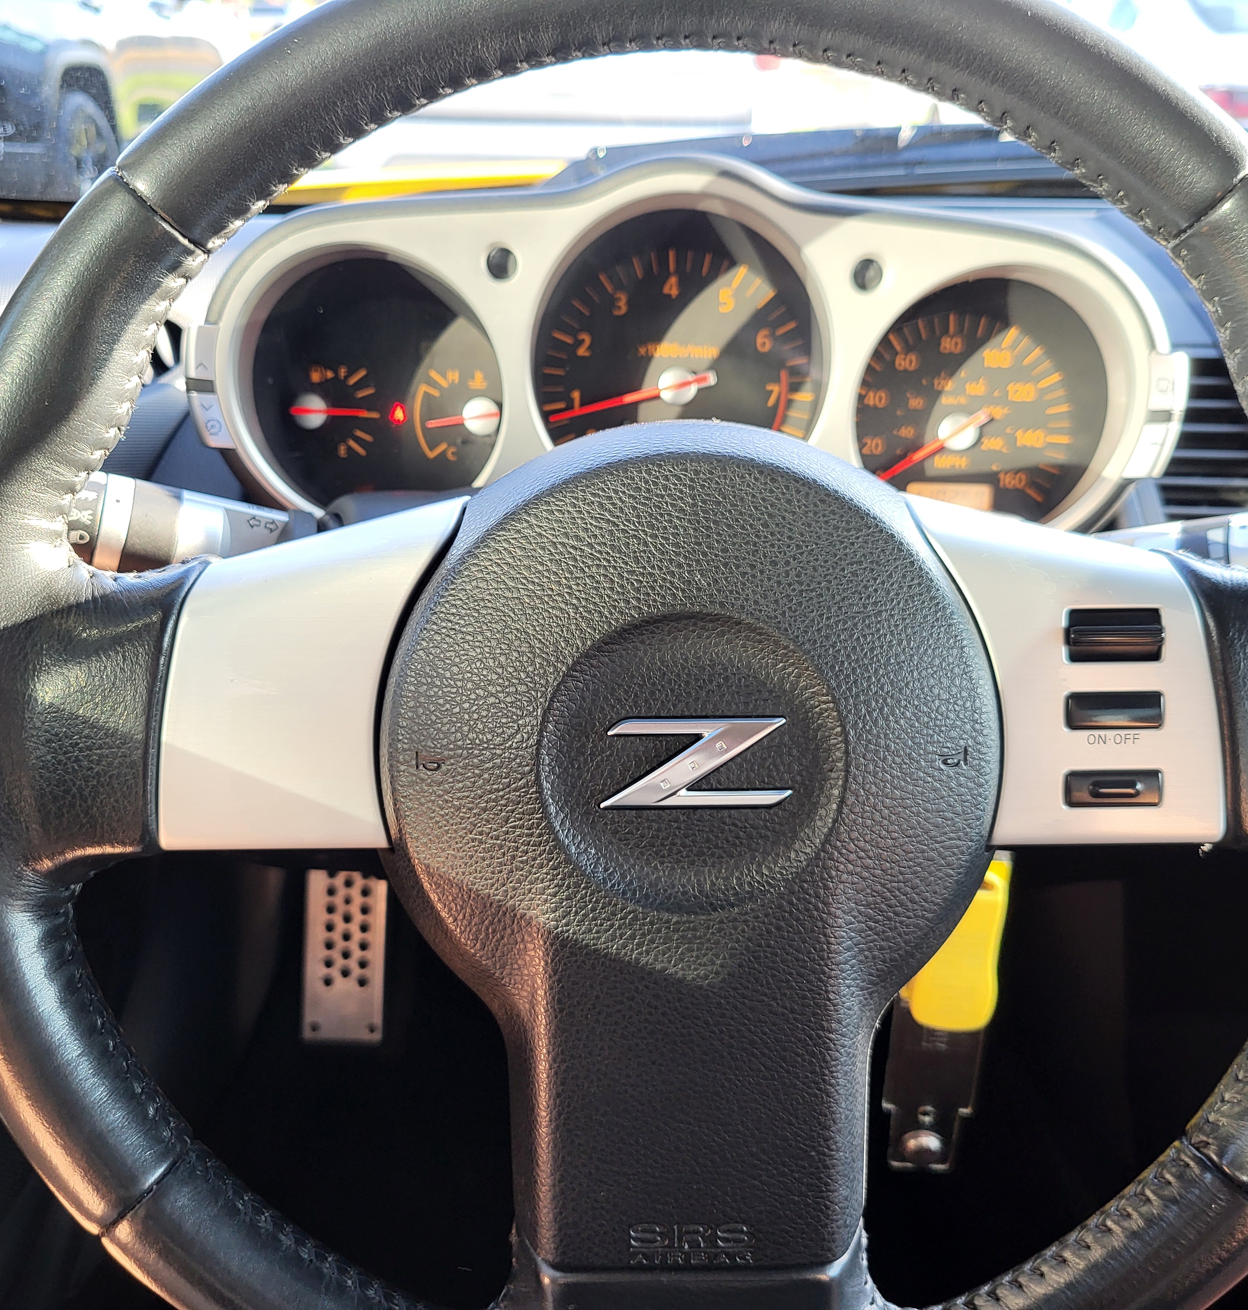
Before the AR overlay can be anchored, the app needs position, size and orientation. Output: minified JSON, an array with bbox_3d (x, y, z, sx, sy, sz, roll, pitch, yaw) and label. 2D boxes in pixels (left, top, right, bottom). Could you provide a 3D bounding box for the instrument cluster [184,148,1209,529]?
[{"bbox_3d":[0.022,-0.121,0.530,0.375,0.140,0.100,2,9,1],"label":"instrument cluster"}]

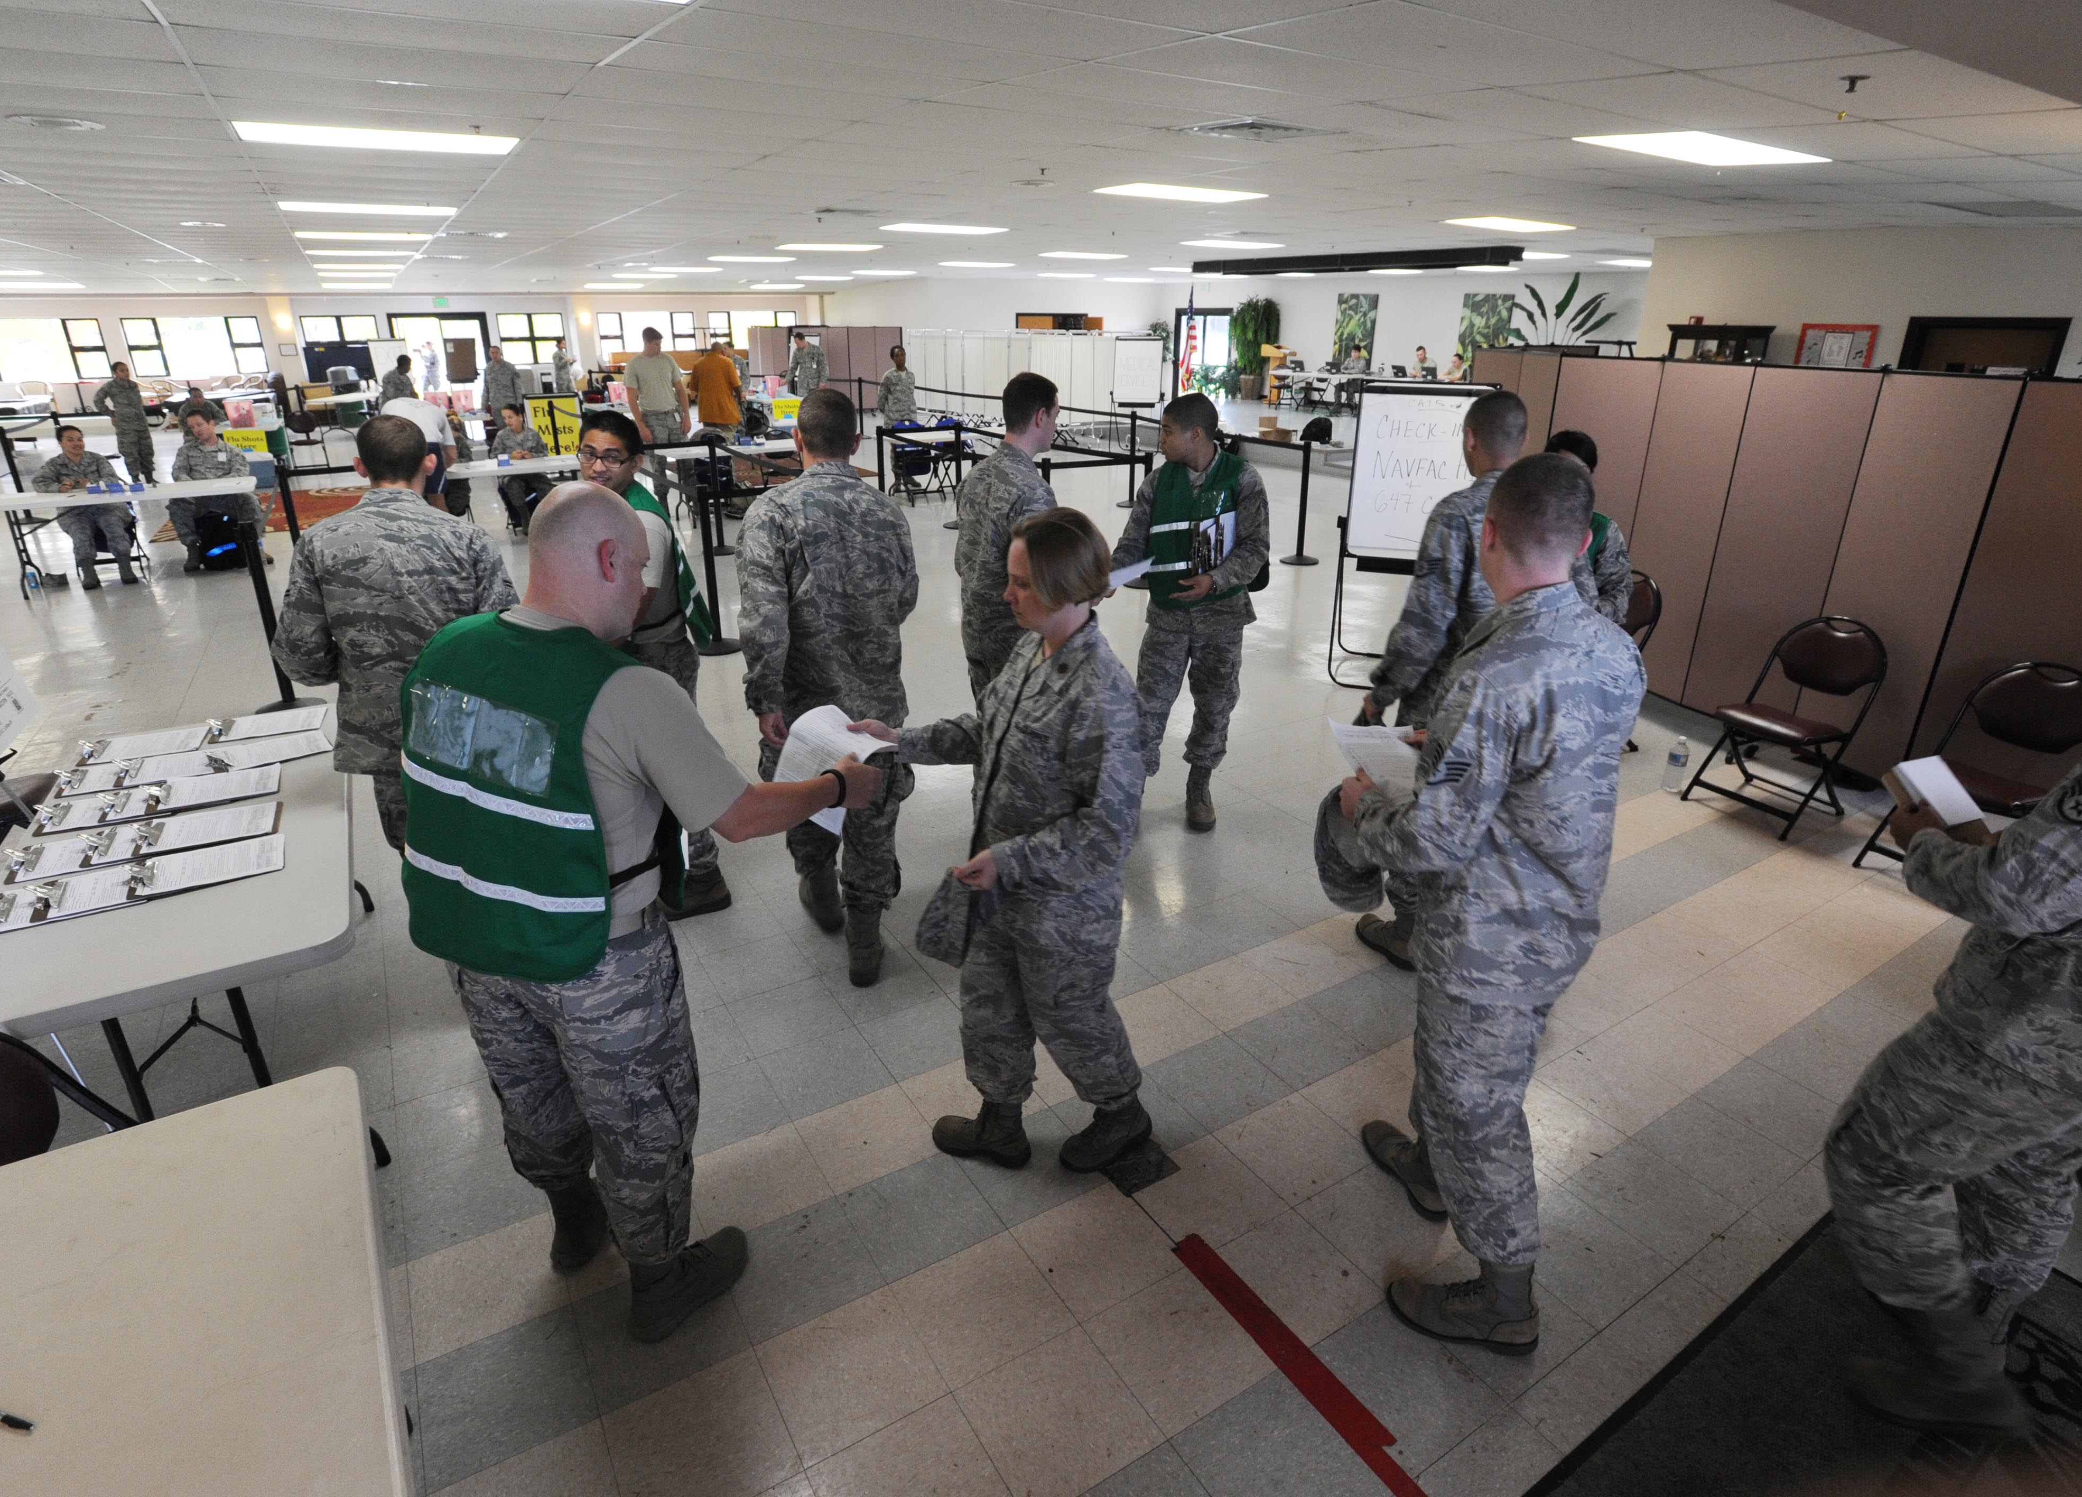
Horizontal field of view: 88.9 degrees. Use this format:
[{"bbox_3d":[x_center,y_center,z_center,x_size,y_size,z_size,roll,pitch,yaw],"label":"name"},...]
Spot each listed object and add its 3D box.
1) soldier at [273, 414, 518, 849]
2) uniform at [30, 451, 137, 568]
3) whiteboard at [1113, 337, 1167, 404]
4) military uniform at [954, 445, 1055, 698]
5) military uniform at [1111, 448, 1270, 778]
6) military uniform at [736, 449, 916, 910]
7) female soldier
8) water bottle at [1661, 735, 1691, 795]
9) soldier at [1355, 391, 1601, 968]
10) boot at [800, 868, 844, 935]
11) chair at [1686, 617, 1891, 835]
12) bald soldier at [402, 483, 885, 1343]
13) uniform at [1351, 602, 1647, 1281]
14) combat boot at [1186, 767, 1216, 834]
[{"bbox_3d":[-1.682,-0.049,3.037,0.570,1.750,0.400,-11,25,-26],"label":"soldier"},{"bbox_3d":[-7.666,-1.966,8.544,0.600,0.880,0.620,-14,26,-32],"label":"uniform"},{"bbox_3d":[1.511,-5.772,16.300,0.740,0.960,0.050,5,23,12],"label":"whiteboard"},{"bbox_3d":[-0.101,-0.314,3.854,0.500,1.450,0.380,18,28,38],"label":"military uniform"},{"bbox_3d":[0.602,-0.514,4.247,0.570,1.350,0.430,7,23,16],"label":"military uniform"},{"bbox_3d":[-0.638,-0.144,3.289,0.570,1.430,0.430,-4,22,-10],"label":"military uniform"},{"bbox_3d":[-0.050,0.246,2.463,0.640,1.640,0.520,-5,22,-11],"label":"female soldier"},{"bbox_3d":[2.876,0.076,4.782,0.068,0.240,0.068,0,22,0],"label":"water bottle"},{"bbox_3d":[1.254,-0.165,3.278,0.540,1.800,0.470,-8,23,-18],"label":"soldier"},{"bbox_3d":[-0.805,0.487,3.804,0.110,0.210,0.290,-11,24,-26],"label":"boot"},{"bbox_3d":[3.168,-0.130,4.500,0.500,0.835,0.460,-11,24,-26],"label":"chair"},{"bbox_3d":[-0.719,0.324,2.149,0.560,1.730,0.740,14,26,31],"label":"bald soldier"},{"bbox_3d":[0.871,0.363,2.135,0.520,1.420,0.480,-8,24,-20],"label":"uniform"},{"bbox_3d":[0.683,0.192,4.501,0.112,0.220,0.295,0,22,0],"label":"combat boot"}]

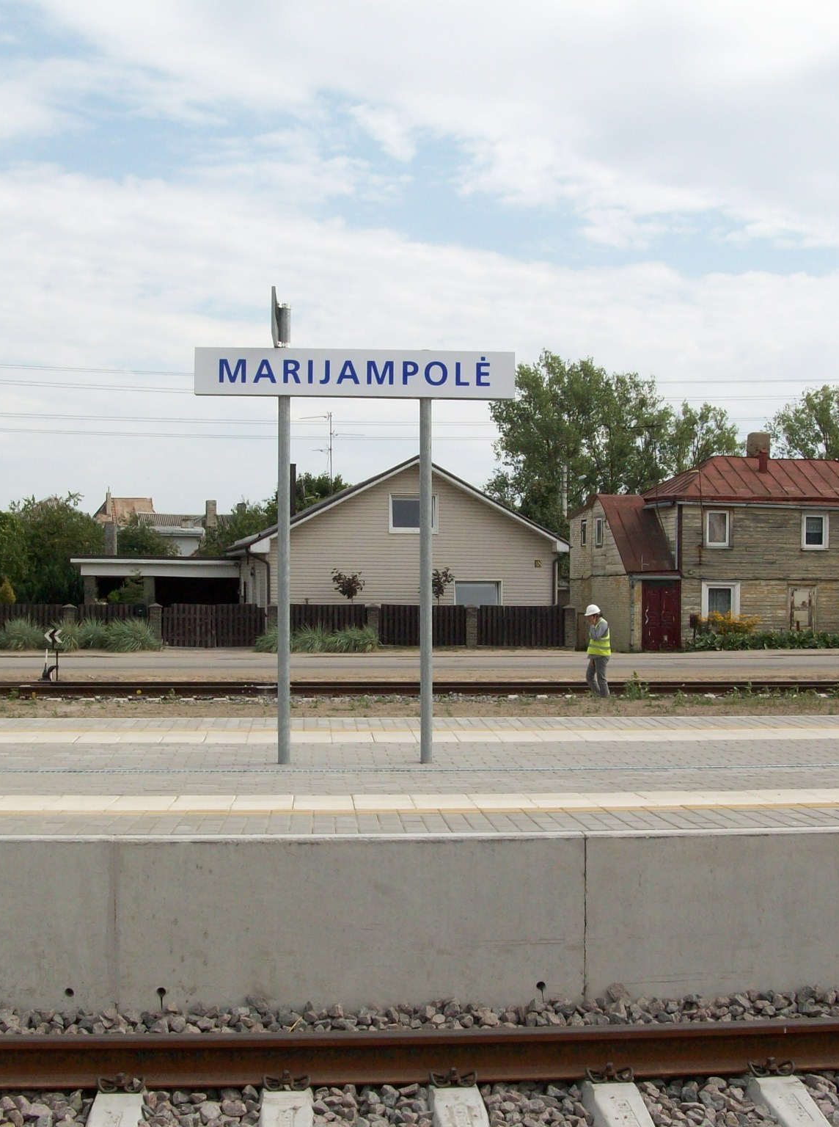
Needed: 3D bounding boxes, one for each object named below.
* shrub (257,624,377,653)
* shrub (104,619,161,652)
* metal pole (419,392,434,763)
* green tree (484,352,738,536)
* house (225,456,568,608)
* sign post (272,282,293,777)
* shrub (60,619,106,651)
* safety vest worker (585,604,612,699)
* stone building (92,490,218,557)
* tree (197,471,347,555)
[{"bbox_3d":[-3.348,2.449,48.100,3.850,0.970,1.400,0,-1,-4],"label":"shrub"},{"bbox_3d":[-9.277,2.319,47.800,1.850,1.020,1.400,0,-1,-4],"label":"shrub"},{"bbox_3d":[0.044,-0.039,9.220,0.078,2.580,0.078,0,-1,-4],"label":"metal pole"},{"bbox_3d":[9.944,-3.777,76.000,12.800,14.270,10.500,0,-1,-4],"label":"green tree"},{"bbox_3d":[-1.300,-0.350,57.000,11.500,6.600,9.500,0,-1,-13],"label":"house"},{"bbox_3d":[-0.880,-0.250,9.530,0.140,3.080,0.160,0,-1,-4],"label":"sign post"},{"bbox_3d":[-10.330,2.160,45.300,1.450,0.980,1.250,0,-1,-4],"label":"shrub"},{"bbox_3d":[3.397,1.676,28.100,0.500,1.800,0.520,0,-1,-4],"label":"safety vest worker"},{"bbox_3d":[-14.400,-0.200,80.000,7.500,7.300,8.000,0,-1,-6],"label":"stone building"},{"bbox_3d":[-6.600,-0.410,67.000,6.900,7.100,6.200,0,-1,-4],"label":"tree"}]

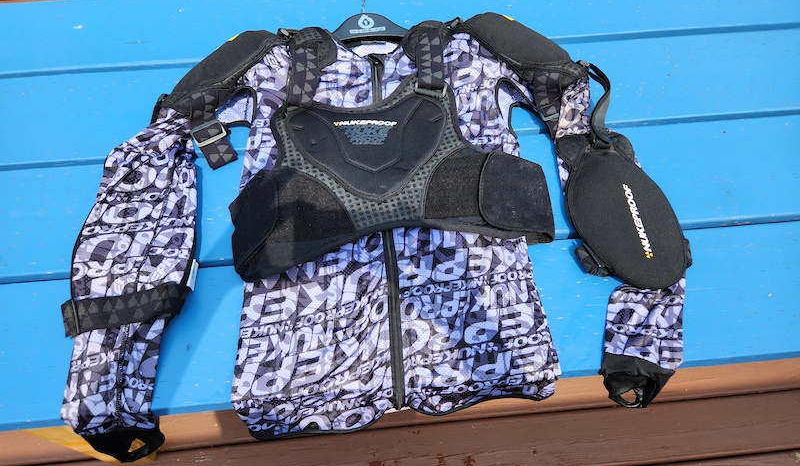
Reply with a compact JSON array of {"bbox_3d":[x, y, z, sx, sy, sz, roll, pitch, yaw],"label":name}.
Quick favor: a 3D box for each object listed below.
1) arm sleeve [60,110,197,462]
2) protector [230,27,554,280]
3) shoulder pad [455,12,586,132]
[{"bbox_3d":[-0.416,0.034,0.853,0.180,0.075,0.610,-5,59,-2],"label":"arm sleeve"},{"bbox_3d":[-0.032,-0.169,0.936,0.510,0.125,0.490,-5,59,-2],"label":"protector"},{"bbox_3d":[0.236,-0.318,1.040,0.260,0.100,0.190,15,60,9],"label":"shoulder pad"}]

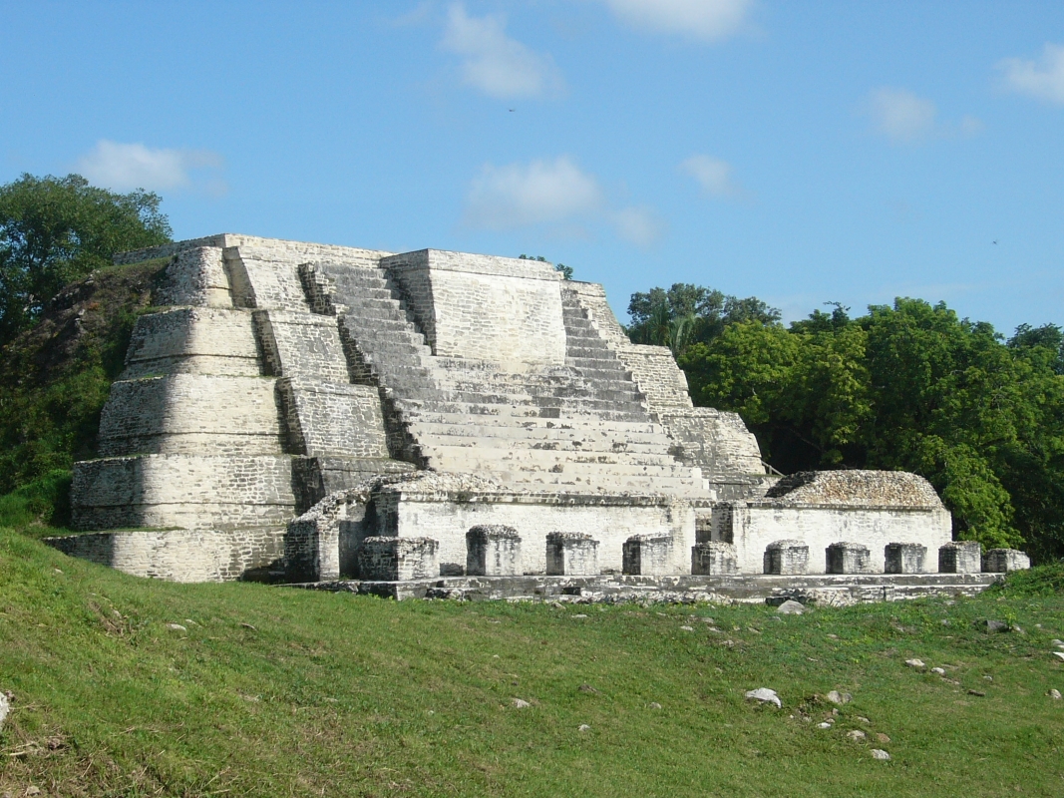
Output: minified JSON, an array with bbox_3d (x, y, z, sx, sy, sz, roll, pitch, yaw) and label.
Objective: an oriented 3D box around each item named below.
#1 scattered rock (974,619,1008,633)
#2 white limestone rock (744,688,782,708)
[{"bbox_3d":[10.224,5.052,54.000,0.780,0.300,0.540,0,-4,0],"label":"scattered rock"},{"bbox_3d":[2.656,3.456,28.000,0.420,0.210,0.310,0,-4,0],"label":"white limestone rock"}]

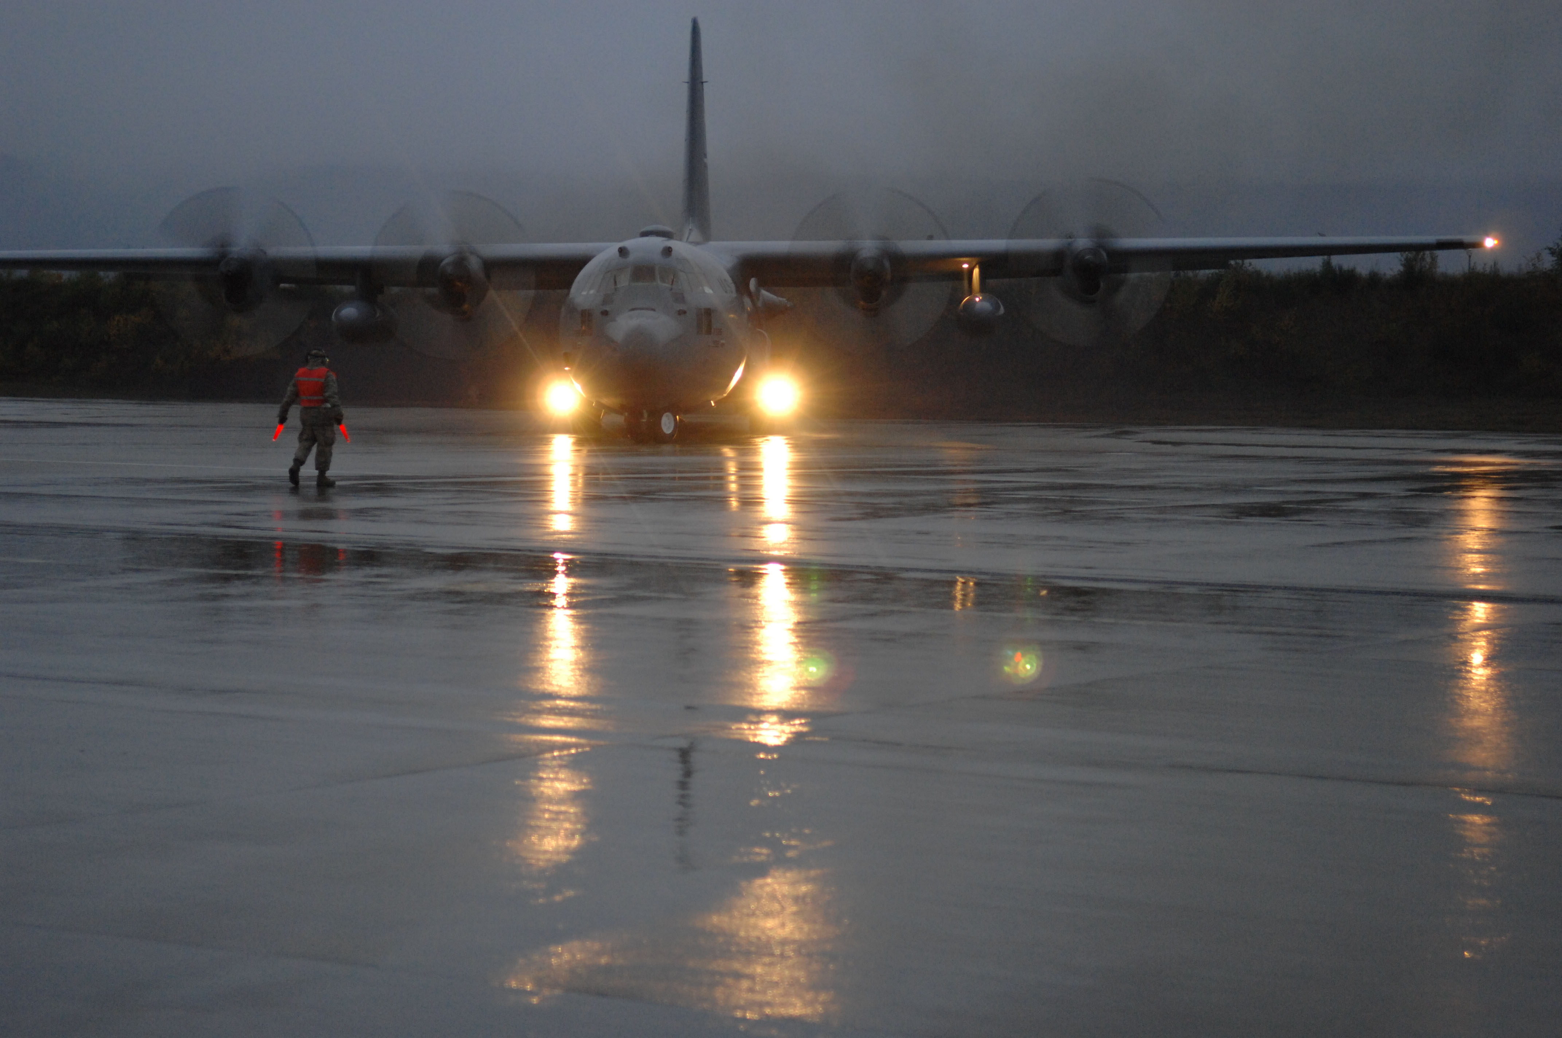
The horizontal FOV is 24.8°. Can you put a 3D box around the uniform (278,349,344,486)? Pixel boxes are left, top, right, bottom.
[{"bbox_3d":[-6.046,-1.284,45.700,0.790,1.770,0.520,1,2,21],"label":"uniform"}]

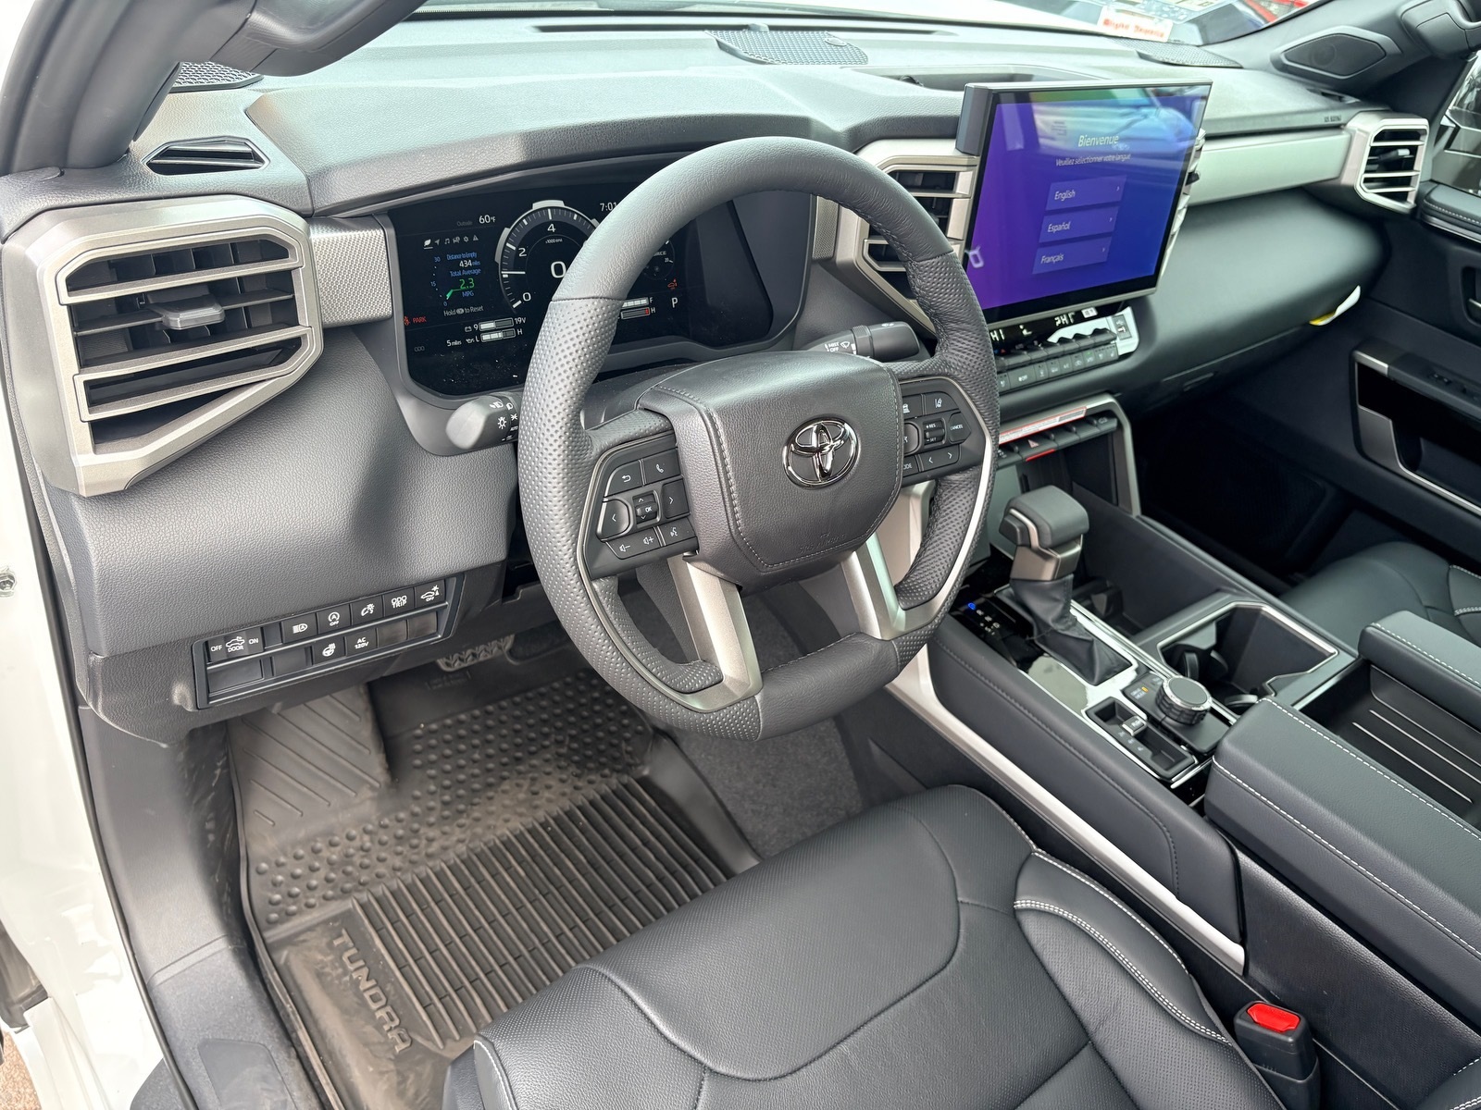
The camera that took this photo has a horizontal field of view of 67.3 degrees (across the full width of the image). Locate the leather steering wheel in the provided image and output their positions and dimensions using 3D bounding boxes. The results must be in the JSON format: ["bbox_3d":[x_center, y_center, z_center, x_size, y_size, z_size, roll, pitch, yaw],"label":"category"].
[{"bbox_3d":[0.019,-0.076,0.754,0.385,0.385,0.100,-17,18,-33],"label":"leather steering wheel"}]

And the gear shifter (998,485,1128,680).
[{"bbox_3d":[0.290,0.012,0.991,0.068,0.125,0.160,-17,41,-33],"label":"gear shifter"}]

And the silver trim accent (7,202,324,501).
[{"bbox_3d":[-0.346,-0.140,0.695,0.075,0.167,0.158,26,36,38],"label":"silver trim accent"}]

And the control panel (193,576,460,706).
[{"bbox_3d":[-0.295,0.054,0.801,0.188,0.055,0.030,-17,36,-33],"label":"control panel"}]

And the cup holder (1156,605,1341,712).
[{"bbox_3d":[0.451,0.121,1.042,0.180,0.085,0.115,-17,41,-33],"label":"cup holder"}]

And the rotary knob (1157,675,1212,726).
[{"bbox_3d":[0.383,0.124,0.957,0.042,0.023,0.042,6,33,-4],"label":"rotary knob"}]

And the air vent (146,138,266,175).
[{"bbox_3d":[-0.323,-0.236,0.677,0.068,0.025,0.038,-17,76,-33],"label":"air vent"}]

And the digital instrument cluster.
[{"bbox_3d":[-0.118,-0.245,1.001,0.395,0.164,0.040,-18,26,-35],"label":"digital instrument cluster"}]

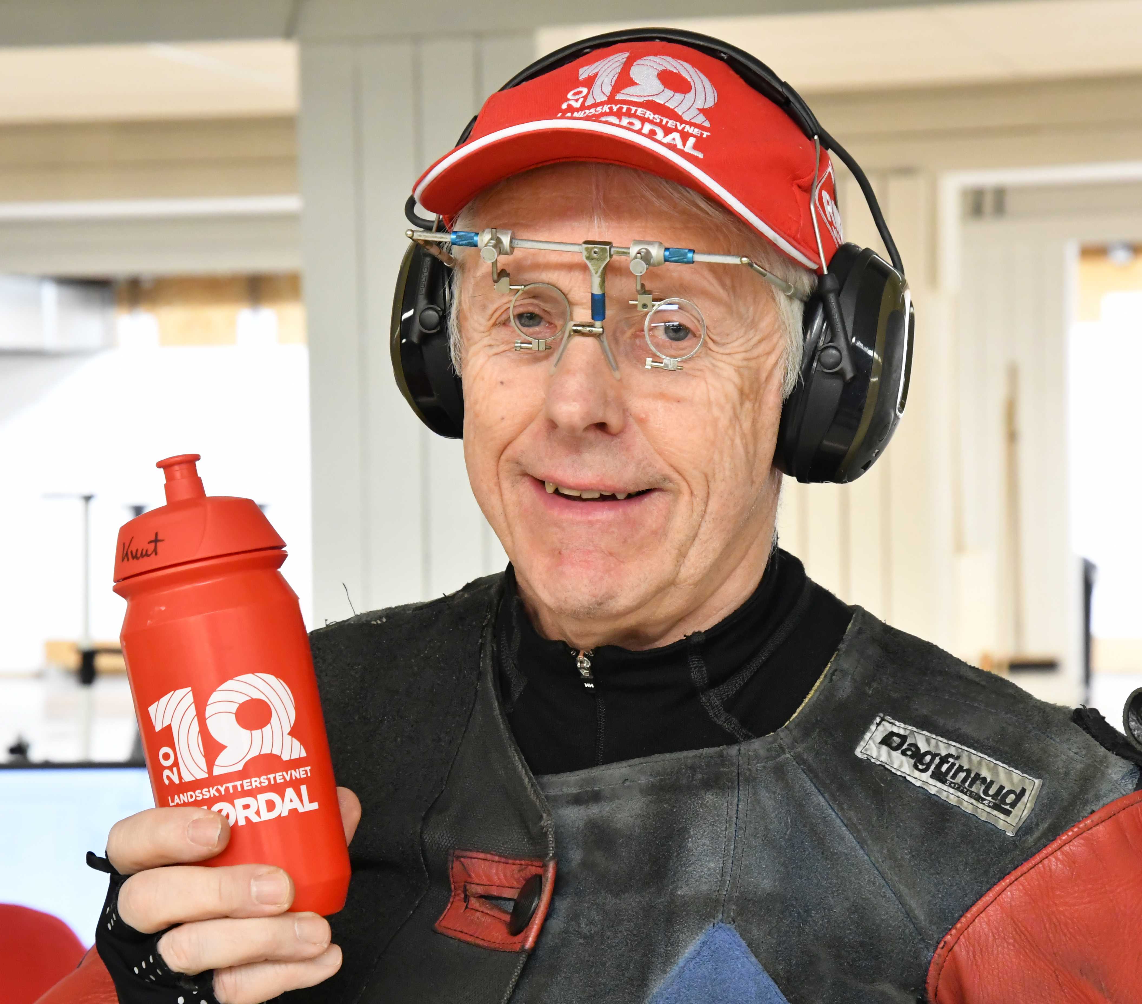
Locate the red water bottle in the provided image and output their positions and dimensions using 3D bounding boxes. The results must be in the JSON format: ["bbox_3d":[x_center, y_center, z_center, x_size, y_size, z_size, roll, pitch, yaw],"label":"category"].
[{"bbox_3d":[-0.142,0.077,1.437,0.074,0.196,0.074,-11,-3,-6],"label":"red water bottle"}]

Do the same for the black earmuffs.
[{"bbox_3d":[0.039,-0.113,1.560,0.226,0.194,0.087,6,1,12],"label":"black earmuffs"}]

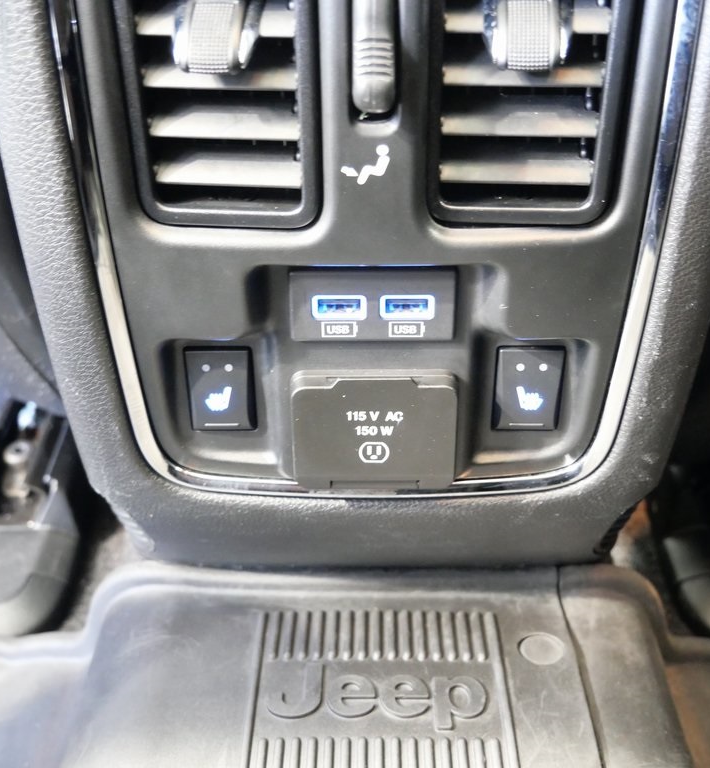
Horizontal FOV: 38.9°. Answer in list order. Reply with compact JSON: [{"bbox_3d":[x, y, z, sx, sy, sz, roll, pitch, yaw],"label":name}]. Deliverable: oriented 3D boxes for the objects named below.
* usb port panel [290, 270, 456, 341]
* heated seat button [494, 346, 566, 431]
[{"bbox_3d":[0.005,-0.026,0.311,0.050,0.024,0.010,0,29,0],"label":"usb port panel"},{"bbox_3d":[0.056,0.000,0.326,0.021,0.031,0.010,0,29,0],"label":"heated seat button"}]

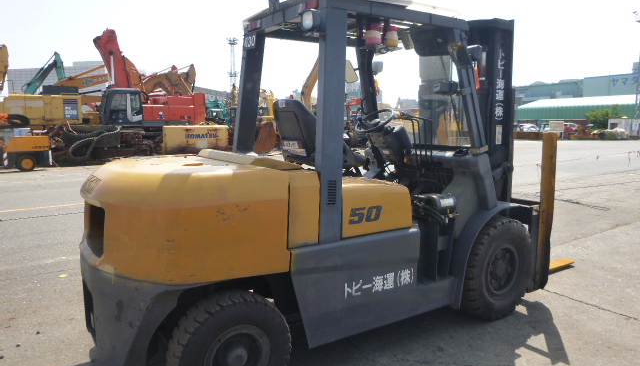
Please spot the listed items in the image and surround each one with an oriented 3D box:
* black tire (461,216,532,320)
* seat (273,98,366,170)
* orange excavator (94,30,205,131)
[{"bbox_3d":[1.401,0.688,3.792,0.815,0.815,0.275,-5,8,-34],"label":"black tire"},{"bbox_3d":[-0.017,-0.357,3.411,0.580,0.500,0.490,-5,8,-34],"label":"seat"},{"bbox_3d":[-9.267,-5.169,25.145,5.800,6.000,3.100,-2,7,-17],"label":"orange excavator"}]

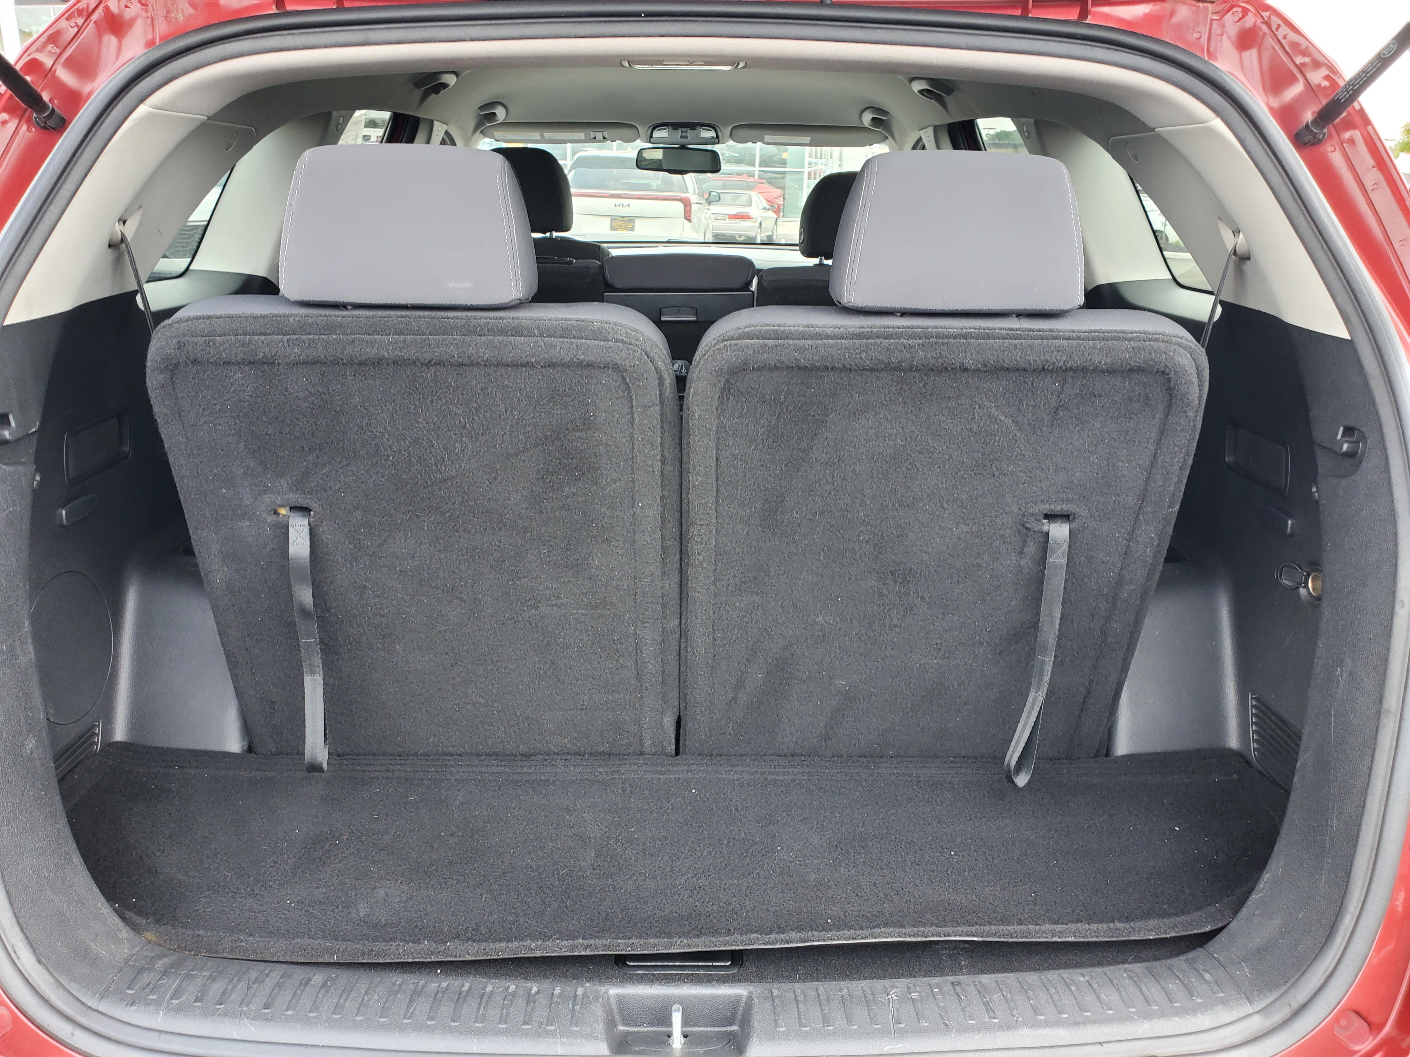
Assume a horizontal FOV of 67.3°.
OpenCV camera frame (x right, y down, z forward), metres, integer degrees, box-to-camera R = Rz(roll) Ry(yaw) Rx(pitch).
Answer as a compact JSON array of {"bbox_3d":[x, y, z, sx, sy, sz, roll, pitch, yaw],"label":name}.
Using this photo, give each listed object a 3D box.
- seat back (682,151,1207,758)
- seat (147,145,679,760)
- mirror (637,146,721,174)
[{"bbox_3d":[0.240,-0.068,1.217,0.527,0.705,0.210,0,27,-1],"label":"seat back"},{"bbox_3d":[-0.292,-0.068,1.204,0.520,0.706,0.210,0,27,-1],"label":"seat"},{"bbox_3d":[-0.075,-1.073,3.089,0.250,0.072,0.050,6,23,11],"label":"mirror"}]

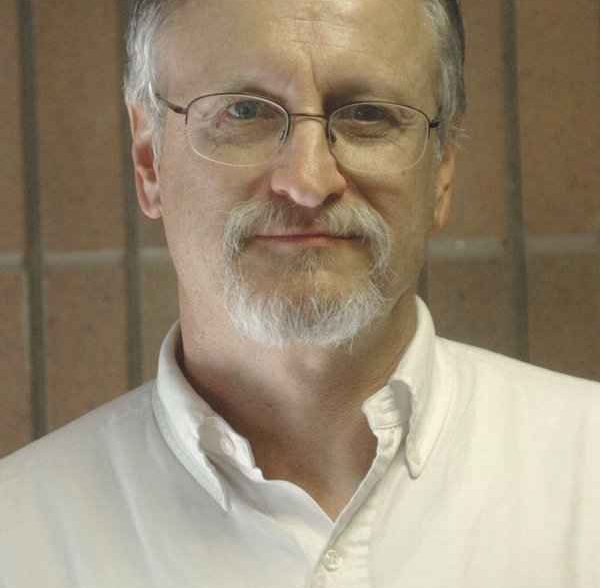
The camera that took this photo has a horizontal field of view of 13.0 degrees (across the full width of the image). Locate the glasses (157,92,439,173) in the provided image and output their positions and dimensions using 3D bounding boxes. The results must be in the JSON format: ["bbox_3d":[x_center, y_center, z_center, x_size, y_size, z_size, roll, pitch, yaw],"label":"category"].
[{"bbox_3d":[-0.002,-0.086,1.409,0.141,0.046,0.138,1,6,-5],"label":"glasses"}]

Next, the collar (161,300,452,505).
[{"bbox_3d":[0.002,0.056,1.475,0.162,0.118,0.160,-4,3,-8],"label":"collar"}]

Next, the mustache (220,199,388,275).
[{"bbox_3d":[0.003,-0.029,1.352,0.088,0.039,0.035,1,5,-5],"label":"mustache"}]

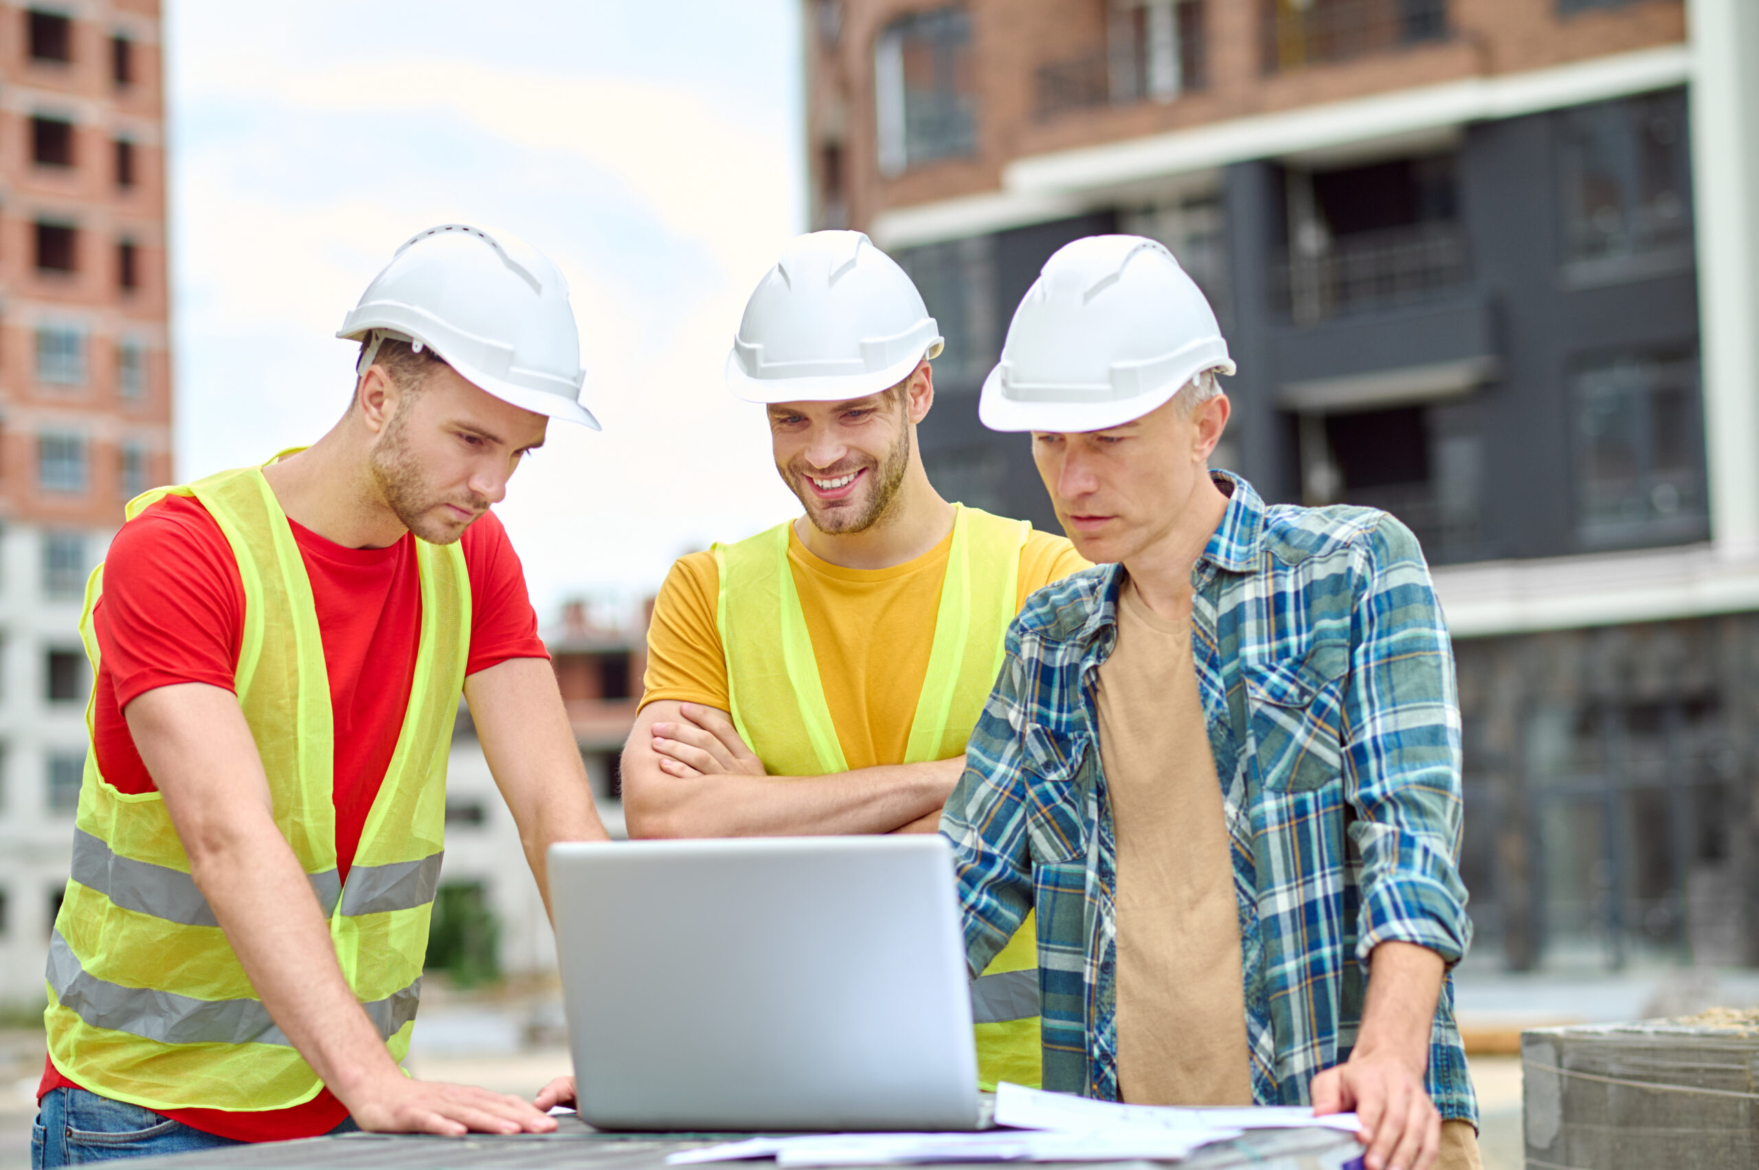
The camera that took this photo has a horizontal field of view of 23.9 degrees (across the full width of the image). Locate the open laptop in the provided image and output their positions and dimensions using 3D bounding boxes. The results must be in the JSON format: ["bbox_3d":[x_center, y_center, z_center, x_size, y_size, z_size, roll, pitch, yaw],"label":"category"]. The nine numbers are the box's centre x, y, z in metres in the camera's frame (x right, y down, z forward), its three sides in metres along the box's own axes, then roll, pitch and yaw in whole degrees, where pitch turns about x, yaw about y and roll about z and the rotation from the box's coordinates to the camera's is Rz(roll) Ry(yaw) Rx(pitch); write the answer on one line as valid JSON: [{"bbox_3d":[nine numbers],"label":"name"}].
[{"bbox_3d":[-0.063,0.364,3.845,0.380,0.265,0.290,-3,-5,18],"label":"open laptop"}]

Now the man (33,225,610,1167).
[{"bbox_3d":[-0.514,0.535,3.913,0.580,1.760,0.550,-6,-6,43],"label":"man"}]

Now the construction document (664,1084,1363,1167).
[{"bbox_3d":[0.122,0.457,3.500,0.570,0.045,0.420,-2,-4,6],"label":"construction document"}]

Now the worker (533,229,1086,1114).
[{"bbox_3d":[0.003,0.536,4.181,0.560,1.800,0.380,-3,-4,9],"label":"worker"}]

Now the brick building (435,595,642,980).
[{"bbox_3d":[-11.498,7.079,145.000,15.000,13.000,12.000,-2,-4,0],"label":"brick building"}]

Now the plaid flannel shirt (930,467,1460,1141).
[{"bbox_3d":[0.316,0.203,3.970,0.480,0.640,0.340,-4,-5,22],"label":"plaid flannel shirt"}]

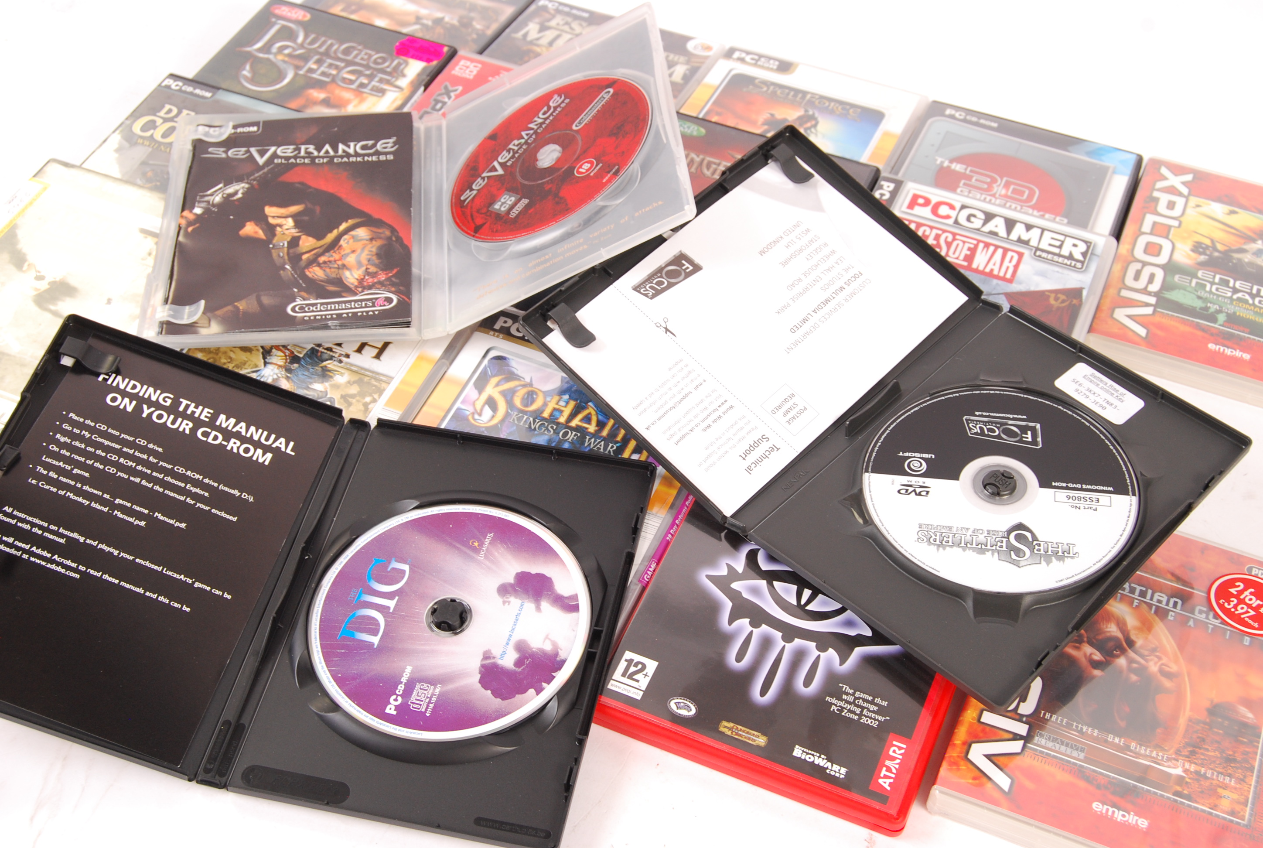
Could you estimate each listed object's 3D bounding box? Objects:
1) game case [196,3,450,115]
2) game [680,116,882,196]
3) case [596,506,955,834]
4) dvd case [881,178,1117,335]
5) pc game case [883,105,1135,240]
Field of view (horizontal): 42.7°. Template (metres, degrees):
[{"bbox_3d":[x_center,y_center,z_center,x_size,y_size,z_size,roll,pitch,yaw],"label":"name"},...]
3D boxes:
[{"bbox_3d":[-0.210,-0.189,0.989,0.135,0.015,0.190,18,50,14],"label":"game case"},{"bbox_3d":[0.047,-0.102,0.907,0.135,0.015,0.190,18,49,14],"label":"game"},{"bbox_3d":[0.080,0.078,0.721,0.135,0.015,0.190,18,48,14],"label":"case"},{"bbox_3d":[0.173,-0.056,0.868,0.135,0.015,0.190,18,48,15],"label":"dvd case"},{"bbox_3d":[0.213,-0.120,0.945,0.135,0.015,0.190,18,45,15],"label":"pc game case"}]

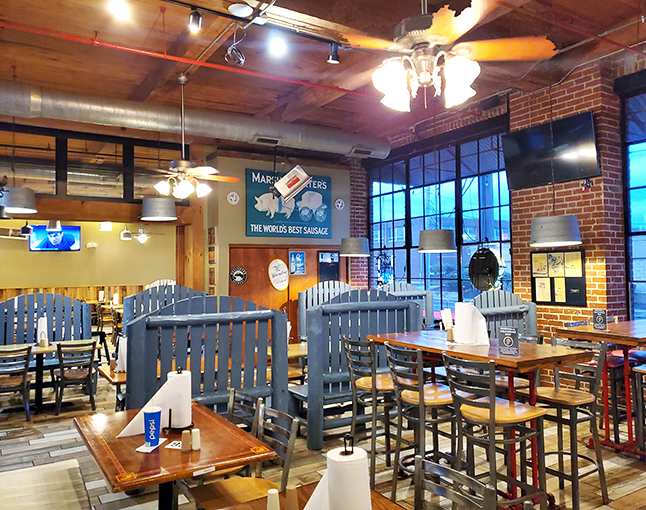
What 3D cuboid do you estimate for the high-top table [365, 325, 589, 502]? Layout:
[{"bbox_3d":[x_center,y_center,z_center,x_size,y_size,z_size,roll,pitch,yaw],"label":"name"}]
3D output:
[{"bbox_3d":[1.156,1.240,4.069,0.780,1.070,1.570,0,-2,-33],"label":"high-top table"}]

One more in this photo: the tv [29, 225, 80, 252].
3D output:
[{"bbox_3d":[-7.977,-0.492,15.229,1.350,0.765,0.080,0,-2,-33],"label":"tv"}]

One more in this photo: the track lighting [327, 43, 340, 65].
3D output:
[{"bbox_3d":[0.102,-1.953,4.950,0.115,0.215,0.130,0,-2,-33],"label":"track lighting"}]

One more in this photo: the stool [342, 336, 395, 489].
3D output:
[{"bbox_3d":[0.449,1.234,4.244,0.470,1.110,0.430,0,-2,-33],"label":"stool"}]

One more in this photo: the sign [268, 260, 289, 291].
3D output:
[{"bbox_3d":[-0.741,0.340,8.562,0.379,0.540,0.030,-17,7,-30],"label":"sign"}]

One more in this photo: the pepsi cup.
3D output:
[{"bbox_3d":[-0.861,0.869,2.582,0.094,0.182,0.094,0,-2,-19],"label":"pepsi cup"}]

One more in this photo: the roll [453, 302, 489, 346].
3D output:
[{"bbox_3d":[1.068,0.495,3.683,0.222,0.293,0.151,-1,-2,16],"label":"roll"}]

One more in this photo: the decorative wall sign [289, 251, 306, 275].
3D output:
[{"bbox_3d":[-0.439,0.147,8.852,0.310,0.395,0.020,0,-2,-33],"label":"decorative wall sign"}]

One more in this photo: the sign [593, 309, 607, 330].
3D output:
[{"bbox_3d":[2.586,0.608,4.760,0.127,0.188,0.050,-2,-2,38],"label":"sign"}]

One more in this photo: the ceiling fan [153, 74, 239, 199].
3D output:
[{"bbox_3d":[-1.538,-1.311,5.650,1.300,1.370,1.300,0,-2,-33],"label":"ceiling fan"}]

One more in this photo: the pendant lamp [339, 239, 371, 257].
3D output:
[{"bbox_3d":[0.469,-0.111,7.550,0.445,0.260,0.445,-1,-2,0],"label":"pendant lamp"}]

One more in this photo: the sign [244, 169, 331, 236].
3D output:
[{"bbox_3d":[-0.535,-0.845,8.718,1.654,1.104,0.040,0,-2,-31],"label":"sign"}]

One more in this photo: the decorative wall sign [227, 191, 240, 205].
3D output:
[{"bbox_3d":[-1.429,-0.900,8.180,0.217,0.217,0.035,0,-2,-31],"label":"decorative wall sign"}]

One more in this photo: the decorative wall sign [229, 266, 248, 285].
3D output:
[{"bbox_3d":[-1.350,0.341,8.258,0.290,0.290,0.025,0,-2,-33],"label":"decorative wall sign"}]

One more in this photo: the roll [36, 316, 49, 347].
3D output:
[{"bbox_3d":[-3.398,0.936,6.199,0.146,0.323,0.146,0,-2,-29],"label":"roll"}]

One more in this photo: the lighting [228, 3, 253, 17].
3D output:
[{"bbox_3d":[-0.703,-2.089,4.360,0.212,0.056,0.212,-1,-2,0],"label":"lighting"}]

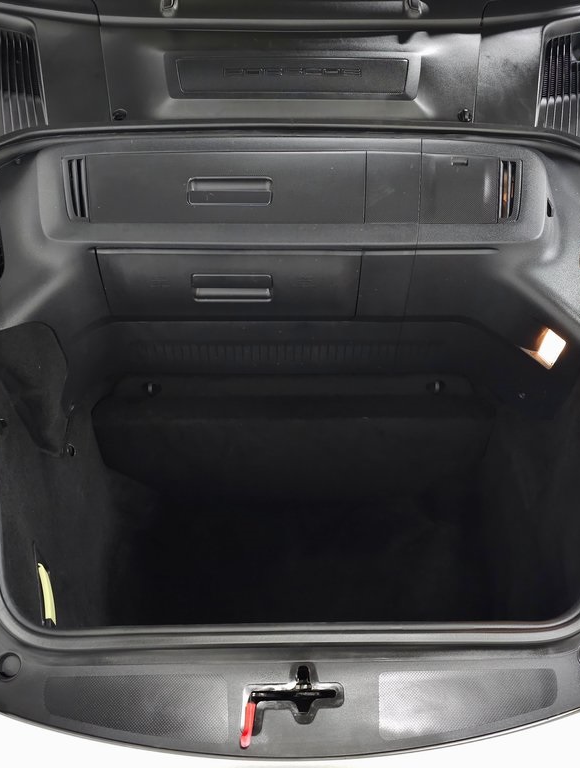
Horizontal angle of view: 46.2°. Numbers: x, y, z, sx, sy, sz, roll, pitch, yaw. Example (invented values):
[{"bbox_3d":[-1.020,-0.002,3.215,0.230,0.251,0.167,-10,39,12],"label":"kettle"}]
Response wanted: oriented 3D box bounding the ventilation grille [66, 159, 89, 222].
[{"bbox_3d":[-0.356,-0.326,1.136,0.038,0.020,0.104,-1,103,-3],"label":"ventilation grille"}]

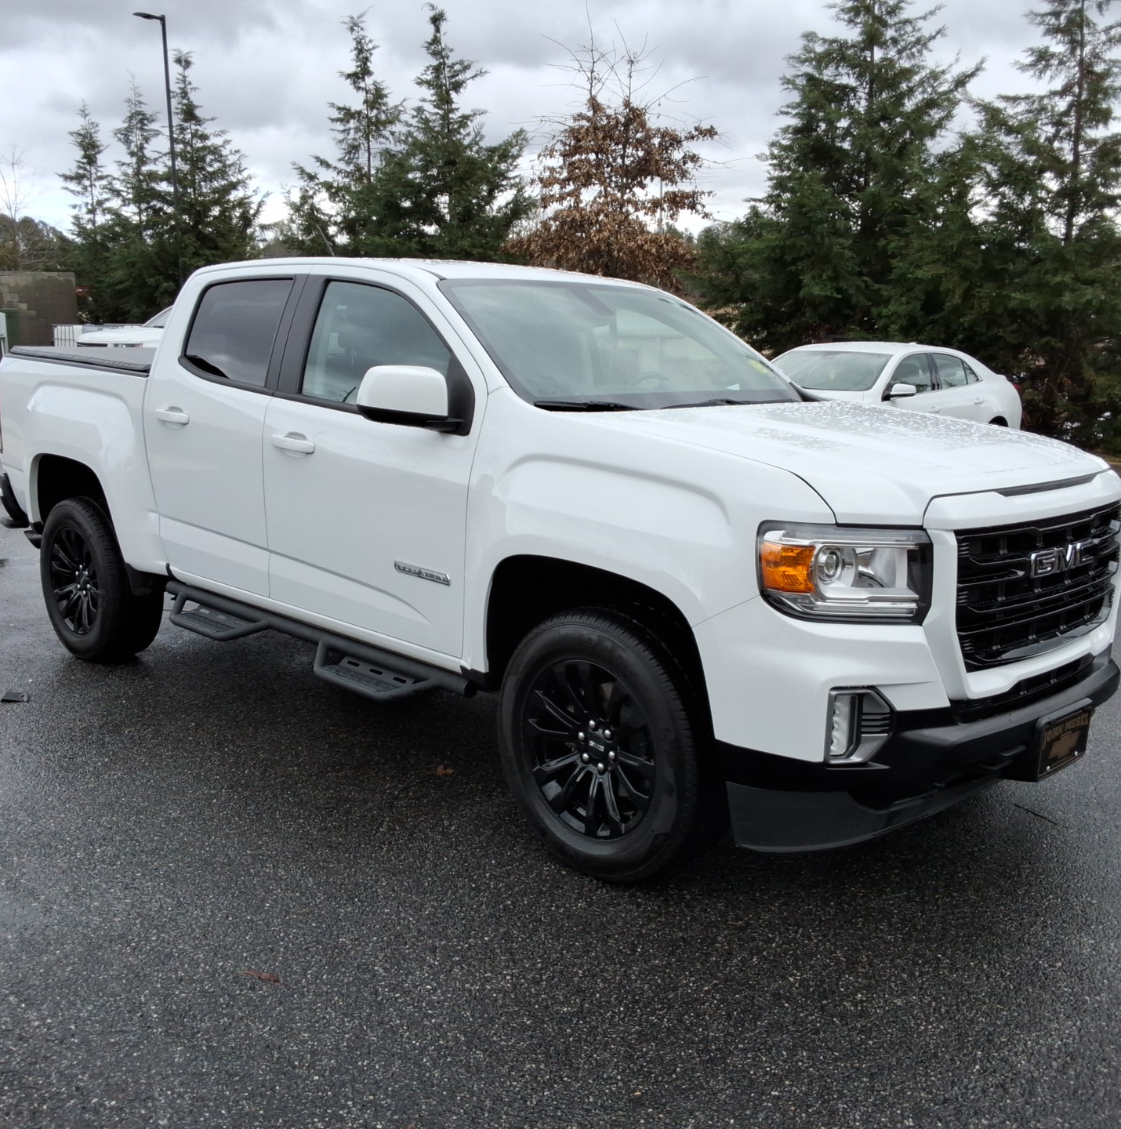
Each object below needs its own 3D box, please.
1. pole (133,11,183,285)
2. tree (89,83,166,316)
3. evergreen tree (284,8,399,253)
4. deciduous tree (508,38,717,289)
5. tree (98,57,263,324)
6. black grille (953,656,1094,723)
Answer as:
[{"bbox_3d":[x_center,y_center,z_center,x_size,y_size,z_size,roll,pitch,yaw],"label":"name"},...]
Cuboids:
[{"bbox_3d":[-11.140,-10.066,33.736,0.950,9.720,0.350,-3,10,-16],"label":"pole"},{"bbox_3d":[-11.234,-8.753,32.676,2.500,7.860,2.500,0,10,0],"label":"tree"},{"bbox_3d":[-4.312,-7.880,27.222,3.600,8.350,3.600,-1,10,-9],"label":"evergreen tree"},{"bbox_3d":[1.040,-6.414,24.154,4.100,7.600,4.100,0,10,0],"label":"deciduous tree"},{"bbox_3d":[-10.740,-10.009,35.285,4.500,9.070,4.500,-3,10,-16],"label":"tree"},{"bbox_3d":[1.291,0.320,3.289,0.890,0.120,0.110,-9,14,-44],"label":"black grille"}]

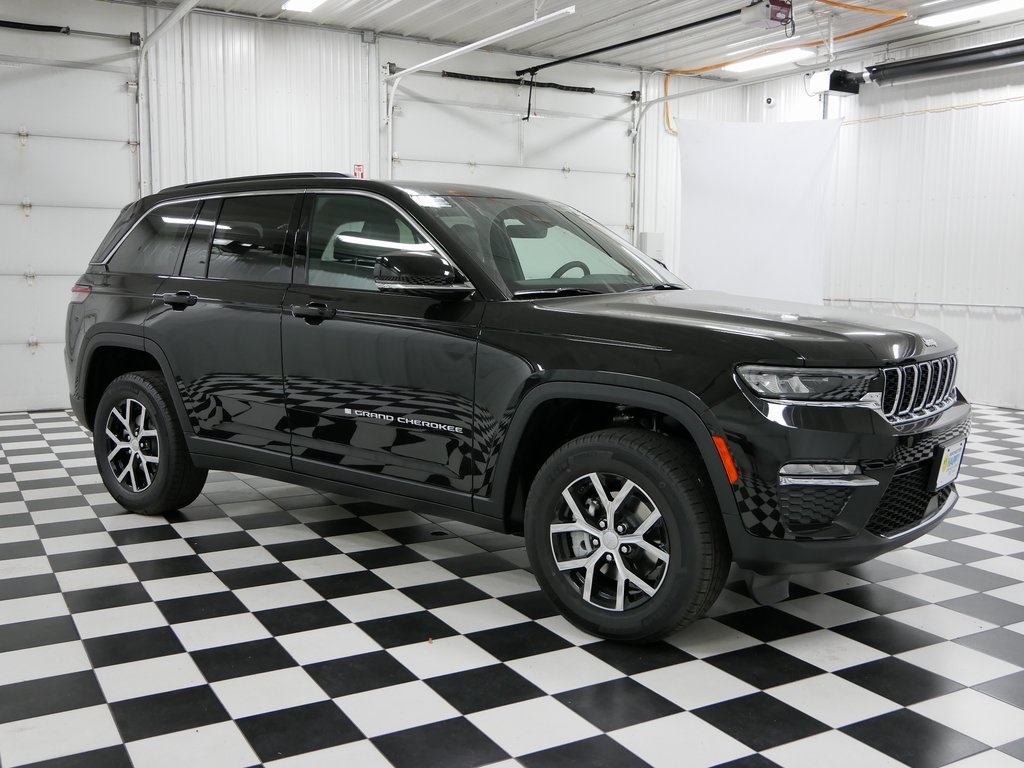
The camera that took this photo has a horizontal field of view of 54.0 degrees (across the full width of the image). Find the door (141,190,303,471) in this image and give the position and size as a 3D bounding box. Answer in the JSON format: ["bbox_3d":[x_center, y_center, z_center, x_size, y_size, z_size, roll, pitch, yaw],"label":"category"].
[{"bbox_3d":[-1.364,-0.286,4.918,1.120,1.290,0.270,6,8,37],"label":"door"}]

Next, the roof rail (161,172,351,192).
[{"bbox_3d":[-1.324,-1.014,5.069,1.530,0.070,0.050,6,8,37],"label":"roof rail"}]

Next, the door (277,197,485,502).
[{"bbox_3d":[-0.558,-0.203,4.307,1.250,1.300,0.270,6,8,37],"label":"door"}]

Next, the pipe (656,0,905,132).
[{"bbox_3d":[2.401,-3.260,10.651,1.400,0.710,3.450,-3,8,-30],"label":"pipe"}]

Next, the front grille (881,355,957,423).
[{"bbox_3d":[1.553,0.006,3.757,0.100,0.200,0.960,6,8,37],"label":"front grille"}]

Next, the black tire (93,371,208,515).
[{"bbox_3d":[-1.945,0.319,5.432,0.765,0.765,0.265,6,8,37],"label":"black tire"}]

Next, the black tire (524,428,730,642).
[{"bbox_3d":[0.410,0.546,3.646,0.765,0.765,0.265,6,8,37],"label":"black tire"}]

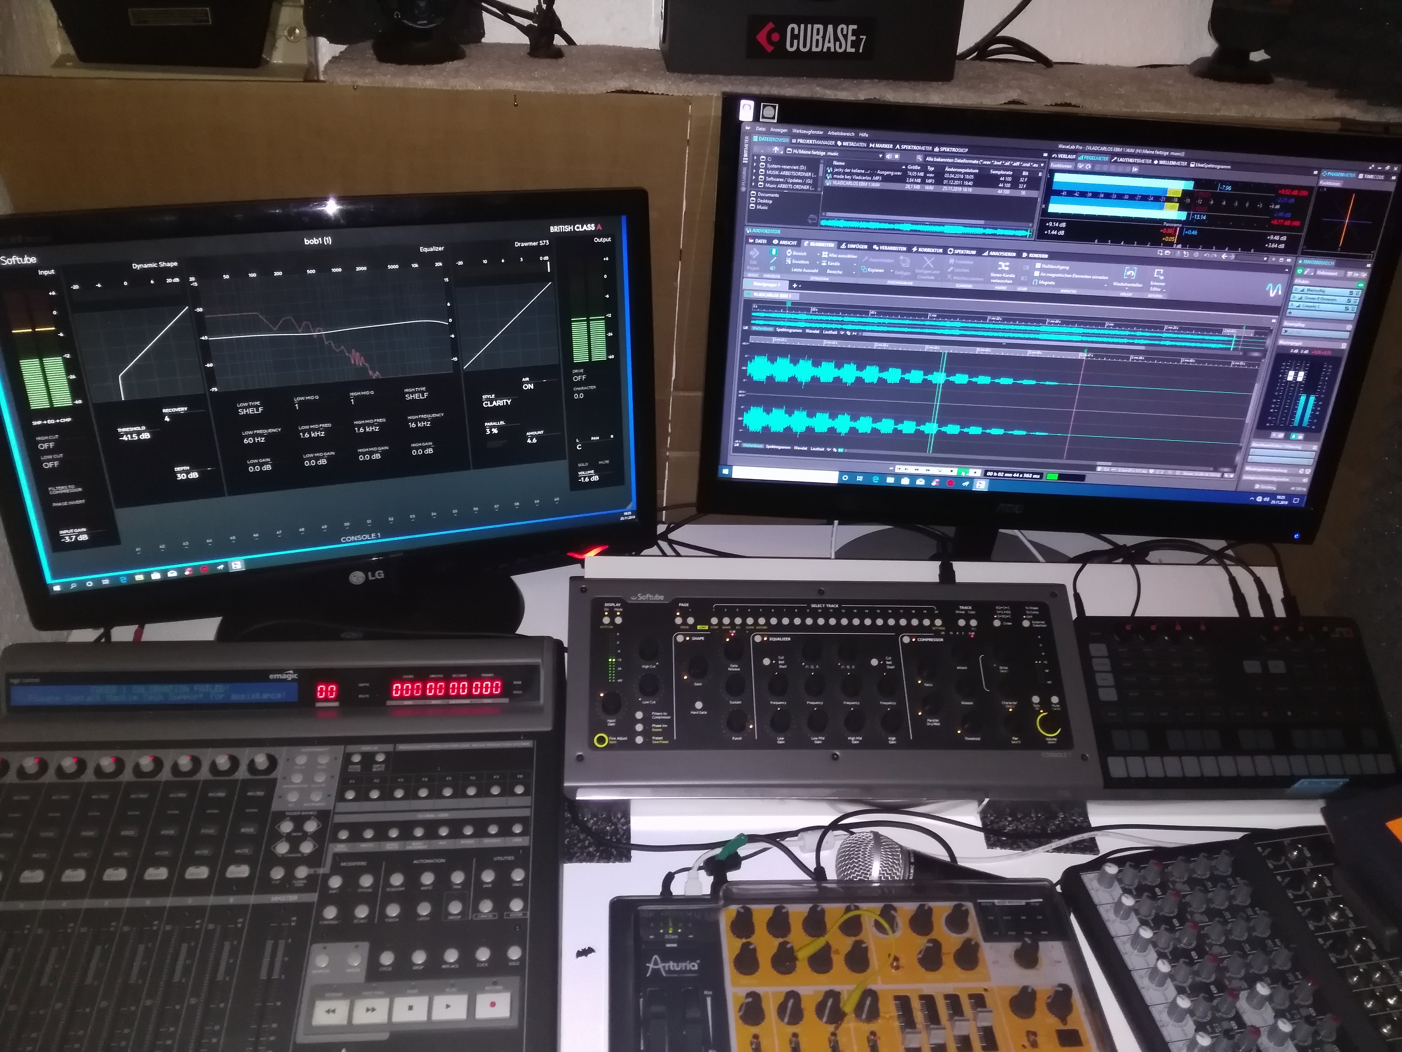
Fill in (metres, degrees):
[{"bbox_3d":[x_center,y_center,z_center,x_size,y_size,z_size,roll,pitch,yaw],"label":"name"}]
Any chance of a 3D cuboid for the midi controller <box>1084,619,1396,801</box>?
[{"bbox_3d":[0.465,0.151,0.985,0.256,0.044,0.150,0,59,-3],"label":"midi controller"}]

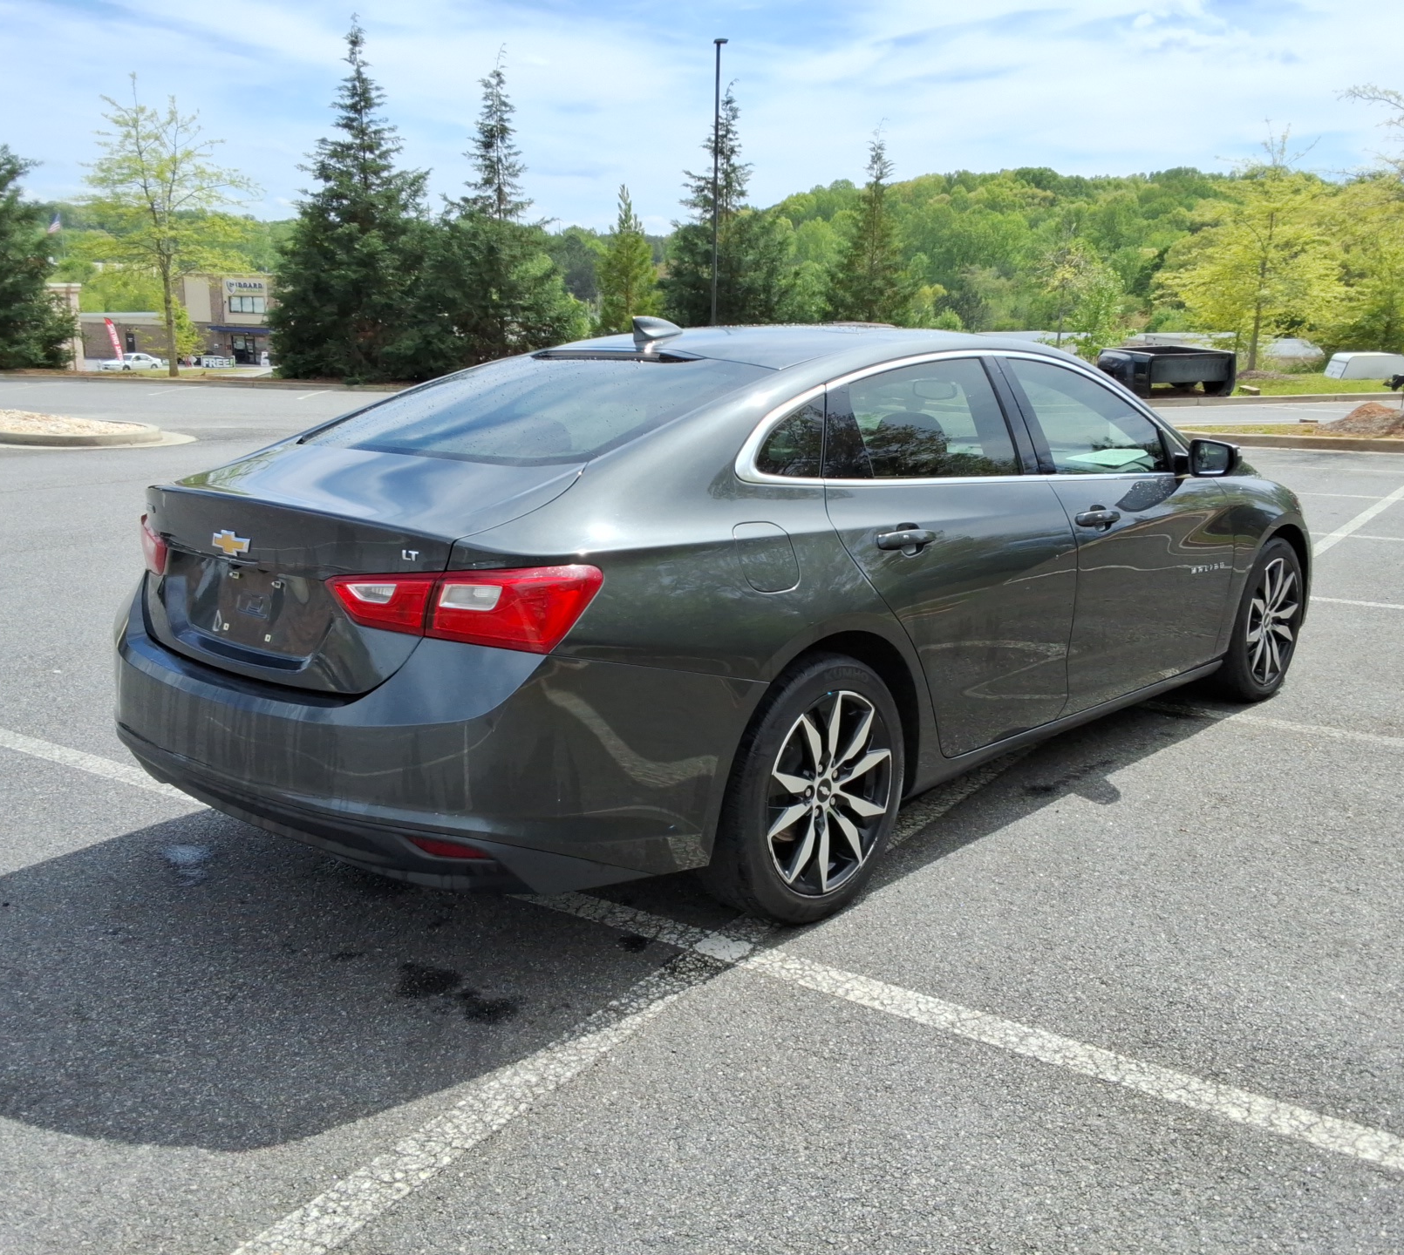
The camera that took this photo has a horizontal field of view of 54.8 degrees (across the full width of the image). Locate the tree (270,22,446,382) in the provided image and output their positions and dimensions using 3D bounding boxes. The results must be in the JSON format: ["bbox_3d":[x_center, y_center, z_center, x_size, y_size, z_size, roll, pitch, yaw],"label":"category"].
[{"bbox_3d":[-8.519,-10.393,33.601,4.349,8.681,4.349,0,12,0],"label":"tree"}]

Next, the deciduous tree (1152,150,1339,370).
[{"bbox_3d":[15.886,-10.664,39.350,5.283,6.281,5.283,0,12,0],"label":"deciduous tree"}]

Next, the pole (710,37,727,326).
[{"bbox_3d":[0.365,-9.010,30.200,0.380,7.729,0.300,0,12,0],"label":"pole"}]

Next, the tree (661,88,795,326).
[{"bbox_3d":[0.614,-9.014,31.788,3.162,6.882,3.162,0,12,0],"label":"tree"}]

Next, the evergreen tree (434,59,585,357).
[{"bbox_3d":[-4.595,-9.677,32.702,3.537,7.713,3.537,0,12,0],"label":"evergreen tree"}]

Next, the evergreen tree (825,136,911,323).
[{"bbox_3d":[3.927,-8.483,31.894,2.033,5.855,2.033,0,12,0],"label":"evergreen tree"}]

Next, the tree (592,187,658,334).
[{"bbox_3d":[-1.833,-8.237,33.001,1.594,4.820,1.594,0,12,0],"label":"tree"}]

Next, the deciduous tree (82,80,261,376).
[{"bbox_3d":[-13.079,-9.754,33.273,4.274,7.018,4.274,0,12,0],"label":"deciduous tree"}]

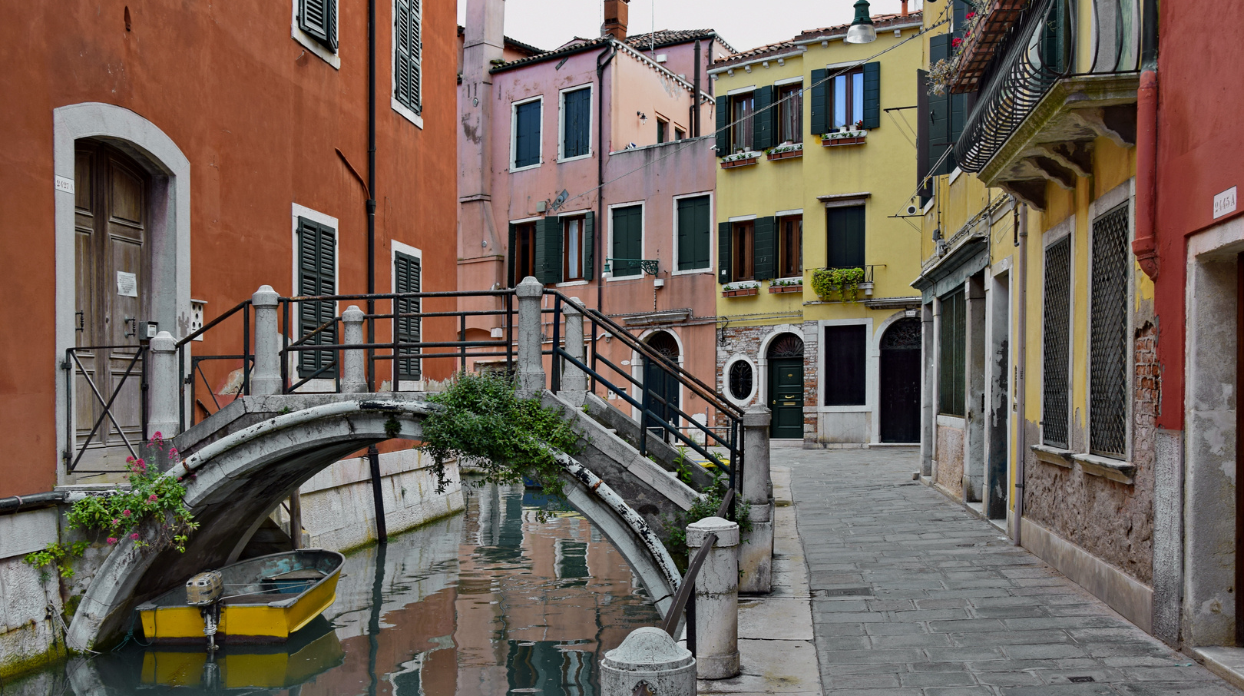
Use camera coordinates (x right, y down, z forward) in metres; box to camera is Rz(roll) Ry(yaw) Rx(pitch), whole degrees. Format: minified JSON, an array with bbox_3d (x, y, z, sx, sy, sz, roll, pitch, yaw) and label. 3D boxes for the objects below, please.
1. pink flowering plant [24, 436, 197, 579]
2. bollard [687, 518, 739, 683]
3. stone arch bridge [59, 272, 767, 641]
[{"bbox_3d":[-4.142,1.296,10.110,1.250,1.130,0.620,0,-1,10],"label":"pink flowering plant"},{"bbox_3d":[0.500,1.352,6.800,0.290,0.860,0.290,0,-1,8],"label":"bollard"},{"bbox_3d":[-1.609,1.037,11.219,5.980,3.130,2.400,0,-1,10],"label":"stone arch bridge"}]

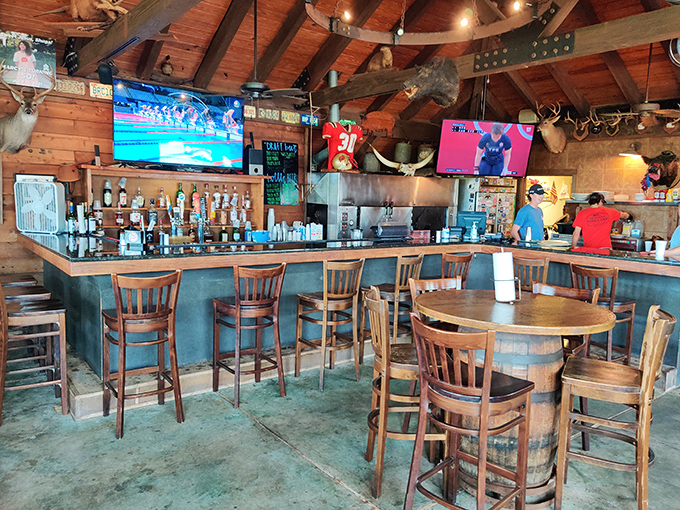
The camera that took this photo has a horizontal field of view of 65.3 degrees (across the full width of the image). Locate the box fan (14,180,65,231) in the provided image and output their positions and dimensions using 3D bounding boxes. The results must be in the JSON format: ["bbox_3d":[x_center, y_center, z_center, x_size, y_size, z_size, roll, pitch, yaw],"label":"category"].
[{"bbox_3d":[-3.249,-0.509,5.759,0.530,0.542,0.112,3,6,11],"label":"box fan"}]

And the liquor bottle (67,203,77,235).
[{"bbox_3d":[-2.833,-0.384,5.609,0.082,0.340,0.082,-3,7,-38],"label":"liquor bottle"}]

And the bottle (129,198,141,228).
[{"bbox_3d":[-2.421,-0.499,6.286,0.098,0.300,0.092,-3,8,-38],"label":"bottle"}]

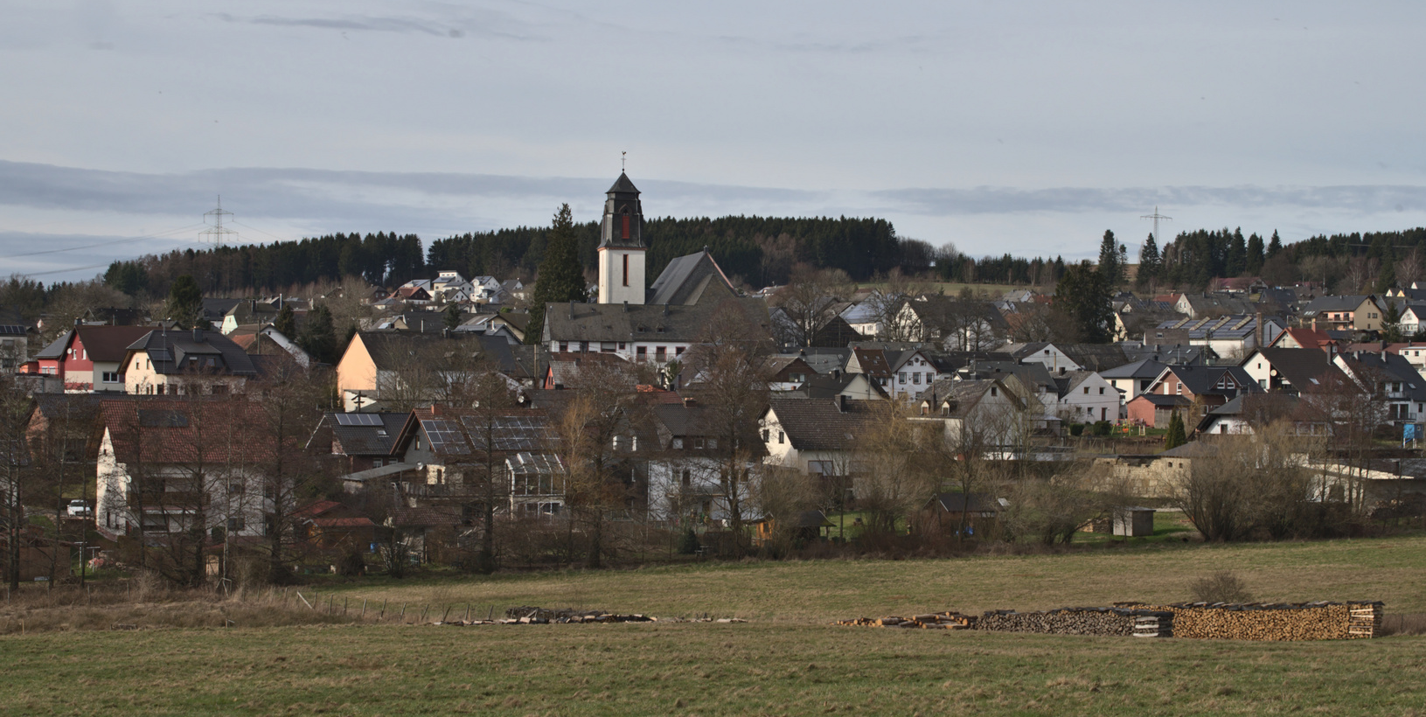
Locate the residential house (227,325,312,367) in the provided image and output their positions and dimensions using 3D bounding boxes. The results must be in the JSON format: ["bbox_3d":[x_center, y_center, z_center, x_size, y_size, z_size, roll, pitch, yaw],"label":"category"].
[{"bbox_3d":[-61.380,-1.070,358.000,11.300,7.070,10.500,0,0,-39],"label":"residential house"}]

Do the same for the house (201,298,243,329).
[{"bbox_3d":[-101.460,-8.500,550.000,10.000,7.980,9.000,0,0,0],"label":"house"}]

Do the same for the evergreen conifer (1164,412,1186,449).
[{"bbox_3d":[59.280,9.210,340.000,2.800,5.150,2.700,0,0,0],"label":"evergreen conifer"}]

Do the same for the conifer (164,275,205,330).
[{"bbox_3d":[-85.720,-7.640,430.000,6.700,11.930,6.500,0,0,0],"label":"conifer"}]

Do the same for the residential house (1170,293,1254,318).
[{"bbox_3d":[110.380,-10.510,585.000,17.000,7.500,9.000,0,0,-24],"label":"residential house"}]

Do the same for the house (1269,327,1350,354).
[{"bbox_3d":[96.690,-0.450,430.000,11.000,8.680,9.500,0,0,-40],"label":"house"}]

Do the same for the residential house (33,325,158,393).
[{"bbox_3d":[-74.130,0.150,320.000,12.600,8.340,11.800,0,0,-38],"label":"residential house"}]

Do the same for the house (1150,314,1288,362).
[{"bbox_3d":[86.620,-2.390,455.000,11.500,9.950,21.500,0,0,-40],"label":"house"}]

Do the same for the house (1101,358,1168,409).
[{"bbox_3d":[63.840,4.320,388.000,10.800,8.810,10.800,0,0,-17],"label":"house"}]

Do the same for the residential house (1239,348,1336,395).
[{"bbox_3d":[82.840,3.260,374.000,13.500,9.360,13.000,0,0,-40],"label":"residential house"}]

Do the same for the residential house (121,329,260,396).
[{"bbox_3d":[-59.920,0.640,303.000,12.700,8.030,10.000,0,0,-36],"label":"residential house"}]

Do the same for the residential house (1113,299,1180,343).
[{"bbox_3d":[80.290,-6.640,490.000,11.000,8.550,9.500,0,0,-25],"label":"residential house"}]

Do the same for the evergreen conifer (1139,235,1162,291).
[{"bbox_3d":[145.110,-31.590,880.000,7.600,19.980,7.400,0,0,0],"label":"evergreen conifer"}]

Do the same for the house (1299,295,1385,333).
[{"bbox_3d":[145.120,-10.260,610.000,10.500,8.720,16.000,0,0,-38],"label":"house"}]

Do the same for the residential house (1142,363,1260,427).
[{"bbox_3d":[63.430,4.860,345.000,13.000,7.830,9.300,0,0,-36],"label":"residential house"}]

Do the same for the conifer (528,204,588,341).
[{"bbox_3d":[-22.870,-11.340,395.000,9.400,23.080,9.400,0,0,0],"label":"conifer"}]

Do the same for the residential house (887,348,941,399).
[{"bbox_3d":[28.170,3.160,386.000,7.800,9.090,9.000,0,0,-20],"label":"residential house"}]

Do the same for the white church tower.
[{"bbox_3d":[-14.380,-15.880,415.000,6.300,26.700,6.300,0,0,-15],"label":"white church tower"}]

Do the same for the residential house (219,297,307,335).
[{"bbox_3d":[-84.870,-6.390,495.000,12.500,8.950,9.500,0,0,-33],"label":"residential house"}]

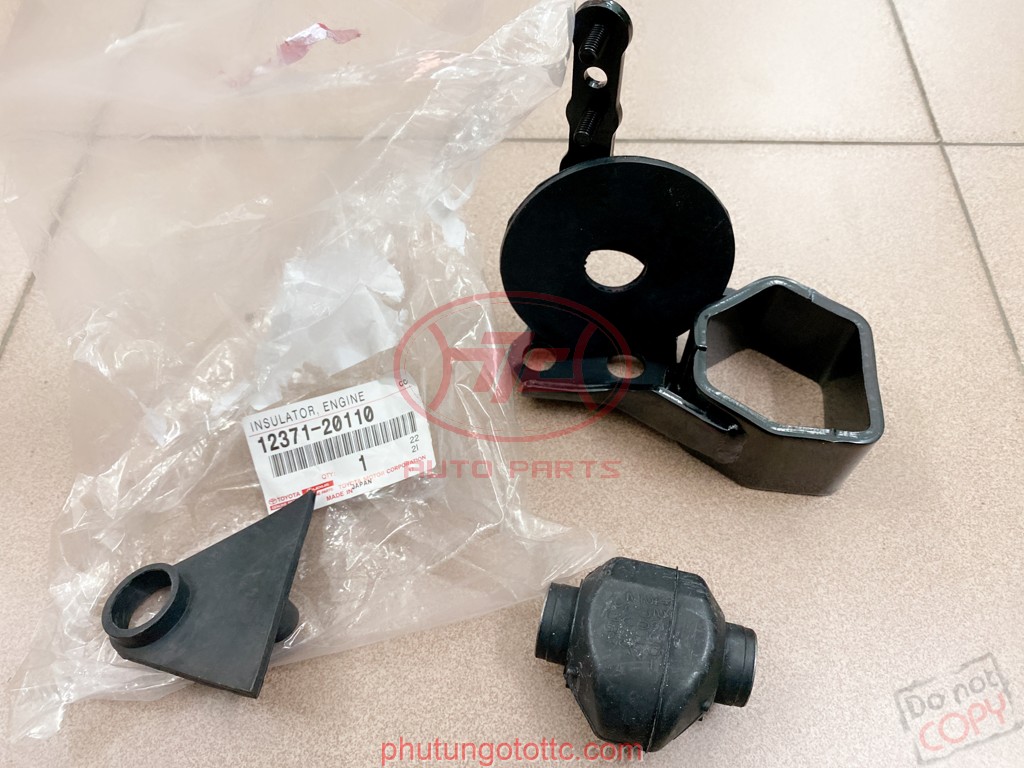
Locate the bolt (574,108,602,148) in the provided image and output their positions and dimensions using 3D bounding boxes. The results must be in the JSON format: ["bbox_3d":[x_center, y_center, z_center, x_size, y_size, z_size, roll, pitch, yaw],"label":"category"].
[{"bbox_3d":[0.037,-0.127,0.381,0.009,0.009,0.018,16,61,10],"label":"bolt"}]

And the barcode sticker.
[{"bbox_3d":[-0.062,0.021,0.280,0.062,0.004,0.042,-16,61,-8],"label":"barcode sticker"}]

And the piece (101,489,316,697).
[{"bbox_3d":[-0.139,0.105,0.354,0.092,0.037,0.102,-15,39,14],"label":"piece"}]

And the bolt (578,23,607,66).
[{"bbox_3d":[0.036,-0.150,0.340,0.009,0.009,0.016,16,61,10],"label":"bolt"}]

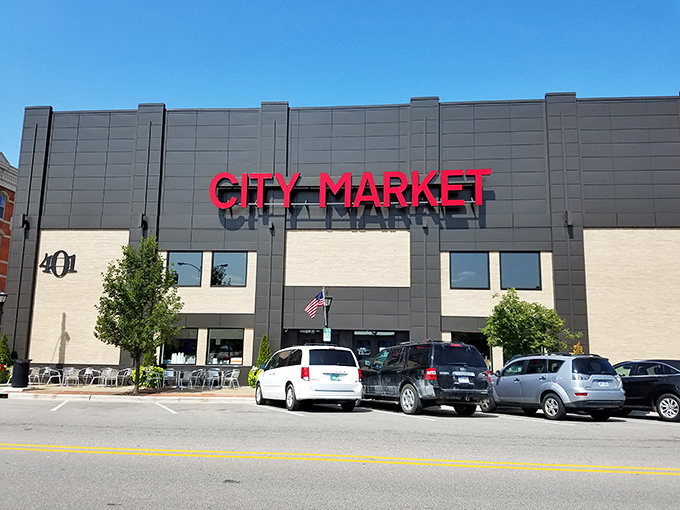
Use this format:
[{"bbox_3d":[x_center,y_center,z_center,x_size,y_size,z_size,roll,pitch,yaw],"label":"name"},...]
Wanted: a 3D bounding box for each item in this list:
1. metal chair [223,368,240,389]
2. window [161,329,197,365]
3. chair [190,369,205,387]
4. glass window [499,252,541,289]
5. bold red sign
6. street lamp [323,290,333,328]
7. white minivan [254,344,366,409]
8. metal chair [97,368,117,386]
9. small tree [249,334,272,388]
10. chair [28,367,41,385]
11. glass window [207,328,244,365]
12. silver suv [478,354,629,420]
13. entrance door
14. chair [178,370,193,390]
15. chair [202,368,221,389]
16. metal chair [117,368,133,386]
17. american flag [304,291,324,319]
[{"bbox_3d":[-4.237,4.860,20.000,0.570,0.760,0.560,-5,-11,32],"label":"metal chair"},{"bbox_3d":[-6.841,3.906,21.713,1.556,1.517,0.120,0,-10,5],"label":"window"},{"bbox_3d":[-5.652,4.925,20.400,0.580,0.750,0.560,2,-8,-7],"label":"chair"},{"bbox_3d":[7.518,0.672,21.246,1.675,1.602,0.100,0,-8,5],"label":"glass window"},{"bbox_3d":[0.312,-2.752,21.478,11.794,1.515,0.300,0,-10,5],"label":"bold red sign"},{"bbox_3d":[-0.457,3.304,19.019,0.400,3.889,0.400,0,-8,5],"label":"street lamp"},{"bbox_3d":[-1.235,3.933,16.431,2.000,1.790,5.150,7,-13,-25],"label":"white minivan"},{"bbox_3d":[-9.434,5.026,20.903,0.560,0.790,0.580,3,-8,-13],"label":"metal chair"},{"bbox_3d":[-3.047,4.269,20.657,1.200,2.083,1.150,0,-8,5],"label":"small tree"},{"bbox_3d":[-12.371,4.913,20.700,0.560,0.750,0.580,4,-9,-19],"label":"chair"},{"bbox_3d":[-4.874,3.923,21.798,1.610,1.520,0.120,0,-8,5],"label":"glass window"},{"bbox_3d":[5.904,3.824,15.121,1.800,1.710,4.600,6,-12,-23],"label":"silver suv"},{"bbox_3d":[1.646,4.492,21.889,2.100,2.400,0.150,0,-8,5],"label":"entrance door"},{"bbox_3d":[-6.041,4.939,20.100,0.560,0.750,0.580,3,-8,-13],"label":"chair"},{"bbox_3d":[-5.092,4.937,20.318,0.560,0.790,0.580,-6,-11,41],"label":"chair"},{"bbox_3d":[-8.632,4.941,20.600,0.580,0.750,0.560,2,-8,-7],"label":"metal chair"},{"bbox_3d":[-0.933,1.858,19.010,0.772,1.030,0.300,0,-8,5],"label":"american flag"}]

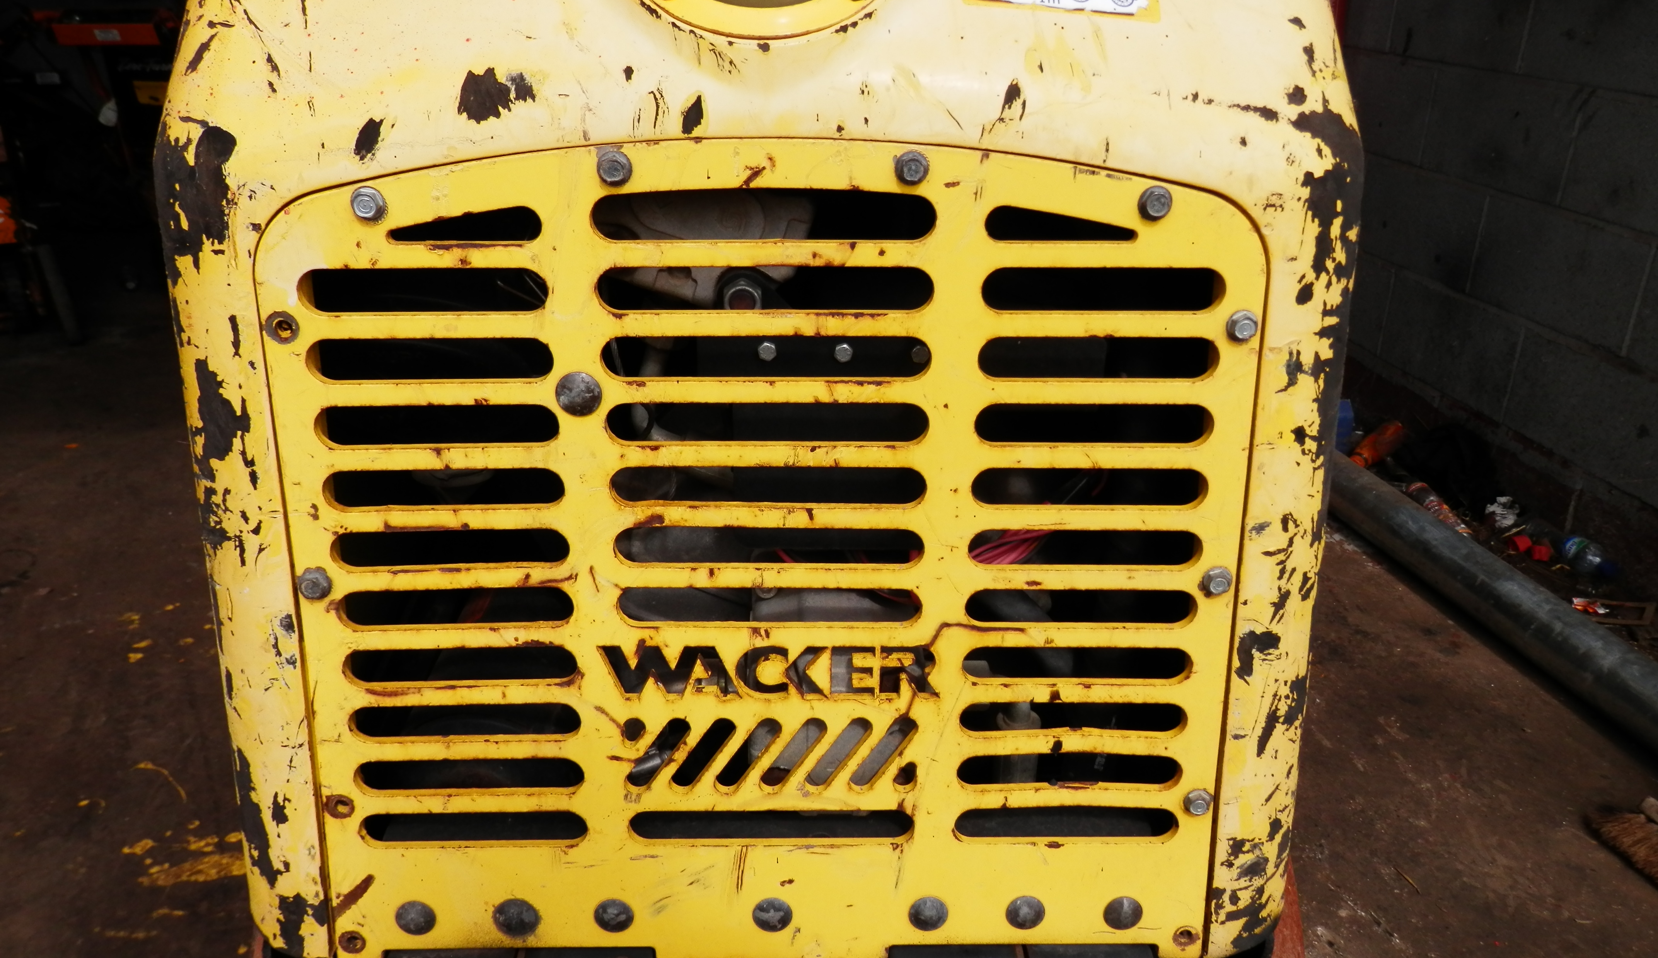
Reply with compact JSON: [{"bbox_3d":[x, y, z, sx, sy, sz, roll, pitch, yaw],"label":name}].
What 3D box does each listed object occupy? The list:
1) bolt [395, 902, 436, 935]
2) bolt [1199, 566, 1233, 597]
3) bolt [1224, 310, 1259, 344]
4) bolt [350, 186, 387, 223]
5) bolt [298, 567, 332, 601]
[{"bbox_3d":[-0.211,0.225,0.614,0.021,0.021,0.006,0,18,-1],"label":"bolt"},{"bbox_3d":[0.181,0.048,0.561,0.015,0.015,0.007,0,18,-1],"label":"bolt"},{"bbox_3d":[0.181,-0.067,0.524,0.015,0.015,0.007,0,18,-1],"label":"bolt"},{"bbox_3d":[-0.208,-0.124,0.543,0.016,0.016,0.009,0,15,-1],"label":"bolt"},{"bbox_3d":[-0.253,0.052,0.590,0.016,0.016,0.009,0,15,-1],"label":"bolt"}]

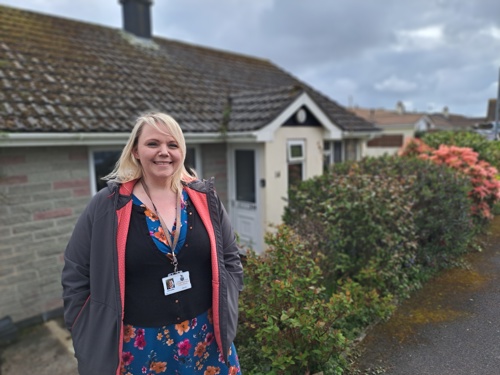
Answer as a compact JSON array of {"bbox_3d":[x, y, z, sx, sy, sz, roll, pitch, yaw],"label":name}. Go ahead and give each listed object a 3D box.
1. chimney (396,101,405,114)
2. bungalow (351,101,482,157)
[{"bbox_3d":[10.714,-5.695,25.707,0.500,1.050,0.500,-9,10,-44],"label":"chimney"},{"bbox_3d":[9.840,-3.693,24.913,13.000,4.600,8.500,-9,10,-44],"label":"bungalow"}]

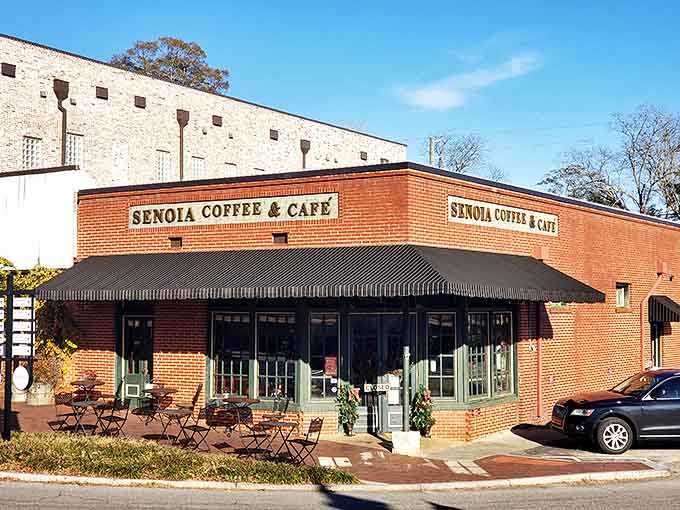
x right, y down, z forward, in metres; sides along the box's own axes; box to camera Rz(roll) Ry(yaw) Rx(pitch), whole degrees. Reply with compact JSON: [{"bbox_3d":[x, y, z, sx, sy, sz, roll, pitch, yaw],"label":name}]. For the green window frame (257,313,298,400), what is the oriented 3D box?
[{"bbox_3d":[-1.325,2.172,21.841,1.055,1.862,0.100,-2,-3,30],"label":"green window frame"}]

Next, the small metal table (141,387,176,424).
[{"bbox_3d":[-3.728,3.171,21.100,0.720,0.710,0.720,0,-3,0],"label":"small metal table"}]

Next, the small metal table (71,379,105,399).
[{"bbox_3d":[-5.265,3.023,21.300,0.700,0.710,0.700,-2,-3,33],"label":"small metal table"}]

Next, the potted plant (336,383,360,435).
[{"bbox_3d":[0.177,3.207,21.300,0.480,1.080,0.480,0,-2,0],"label":"potted plant"}]

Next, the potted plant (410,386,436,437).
[{"bbox_3d":[1.704,3.194,20.850,0.520,1.030,0.500,1,-3,-9],"label":"potted plant"}]

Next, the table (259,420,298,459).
[{"bbox_3d":[-1.159,3.545,19.500,0.700,0.680,0.700,0,-2,0],"label":"table"}]

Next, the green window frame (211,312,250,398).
[{"bbox_3d":[-2.326,2.135,21.700,1.070,1.820,0.120,-2,-3,33],"label":"green window frame"}]

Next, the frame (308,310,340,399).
[{"bbox_3d":[-0.326,2.154,21.548,0.674,1.858,0.100,0,-2,-11],"label":"frame"}]

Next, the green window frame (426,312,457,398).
[{"bbox_3d":[2.107,2.086,21.200,0.630,1.790,0.120,1,-3,-9],"label":"green window frame"}]

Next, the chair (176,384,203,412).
[{"bbox_3d":[-3.212,3.191,21.800,0.520,0.840,0.420,0,-2,-13],"label":"chair"}]

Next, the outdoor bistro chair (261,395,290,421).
[{"bbox_3d":[-1.272,3.229,20.300,0.480,0.870,0.430,-1,-3,26],"label":"outdoor bistro chair"}]

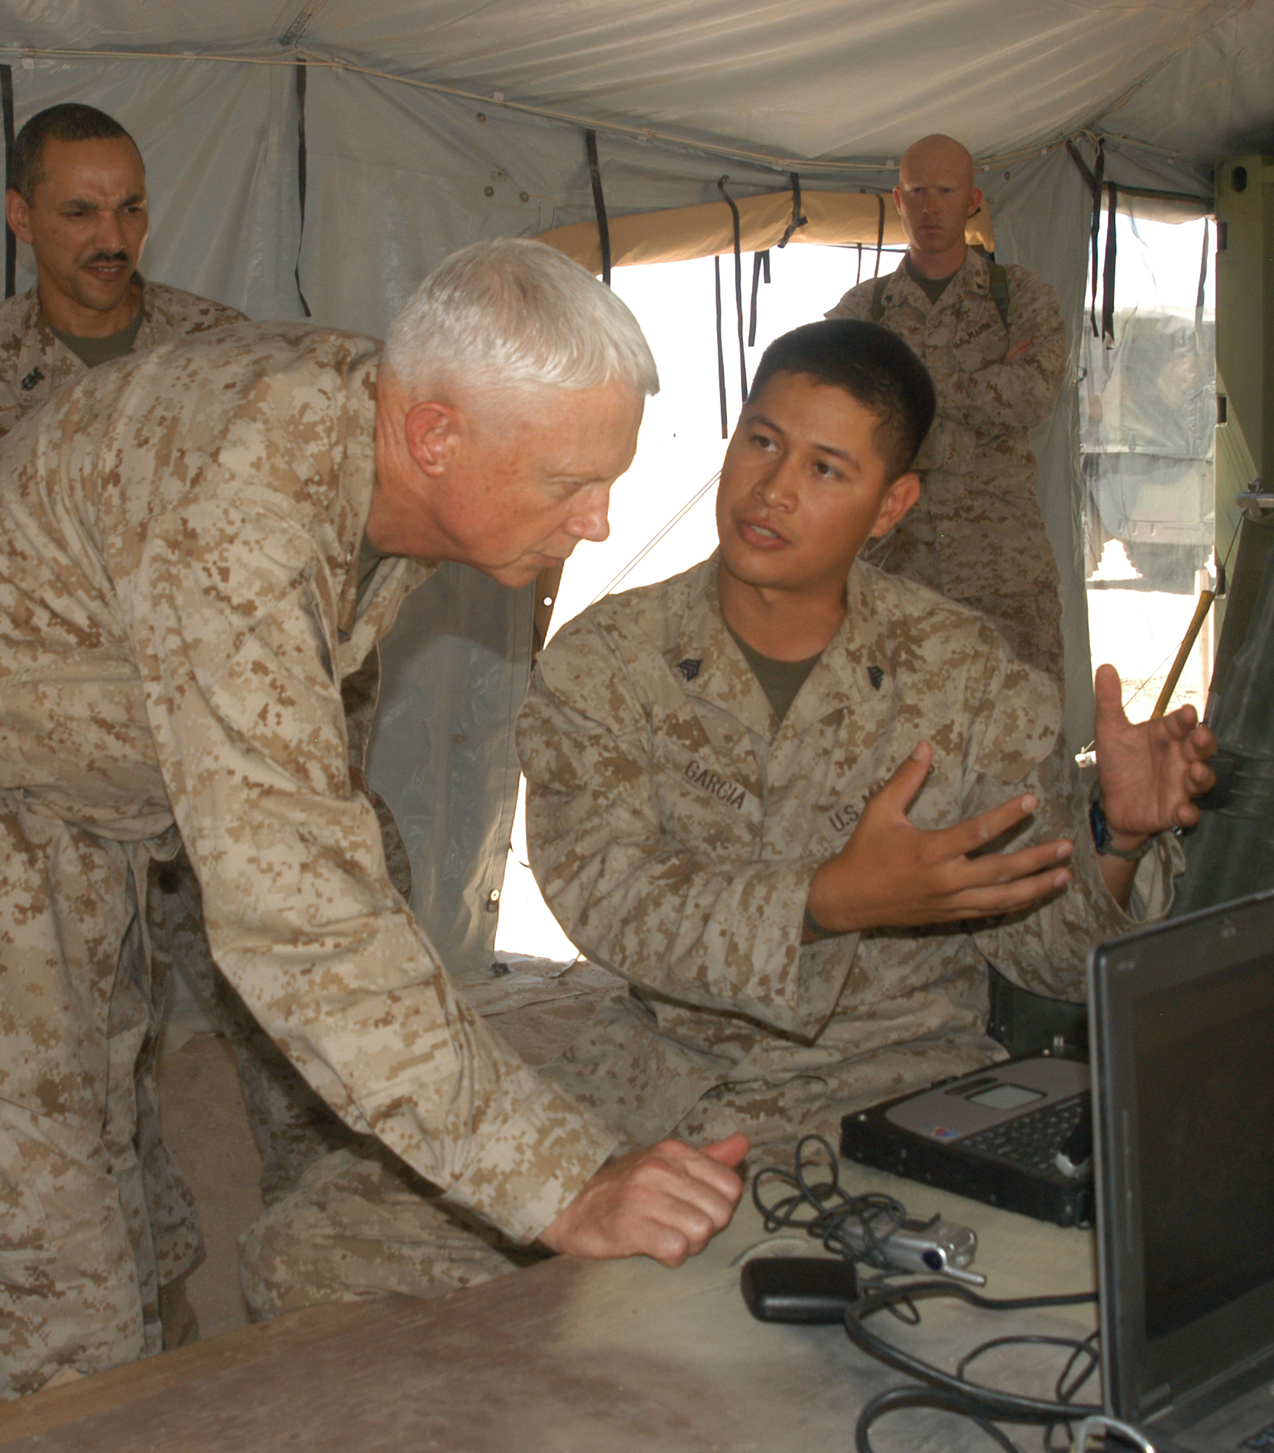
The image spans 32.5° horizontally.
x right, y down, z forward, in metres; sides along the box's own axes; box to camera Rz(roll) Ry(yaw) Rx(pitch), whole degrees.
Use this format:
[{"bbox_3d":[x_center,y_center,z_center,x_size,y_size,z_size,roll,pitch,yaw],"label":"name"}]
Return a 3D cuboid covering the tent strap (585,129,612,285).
[{"bbox_3d":[-0.091,-1.219,5.177,0.033,0.386,0.020,-6,8,1],"label":"tent strap"}]

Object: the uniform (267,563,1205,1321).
[{"bbox_3d":[0.120,0.418,2.112,0.780,1.130,0.640,3,9,25],"label":"uniform"}]

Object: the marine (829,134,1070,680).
[{"bbox_3d":[0.634,-0.187,4.443,0.520,1.860,0.360,0,8,8],"label":"marine"}]

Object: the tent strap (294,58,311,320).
[{"bbox_3d":[-0.690,-1.100,4.500,0.030,0.520,0.015,-4,9,-23],"label":"tent strap"}]

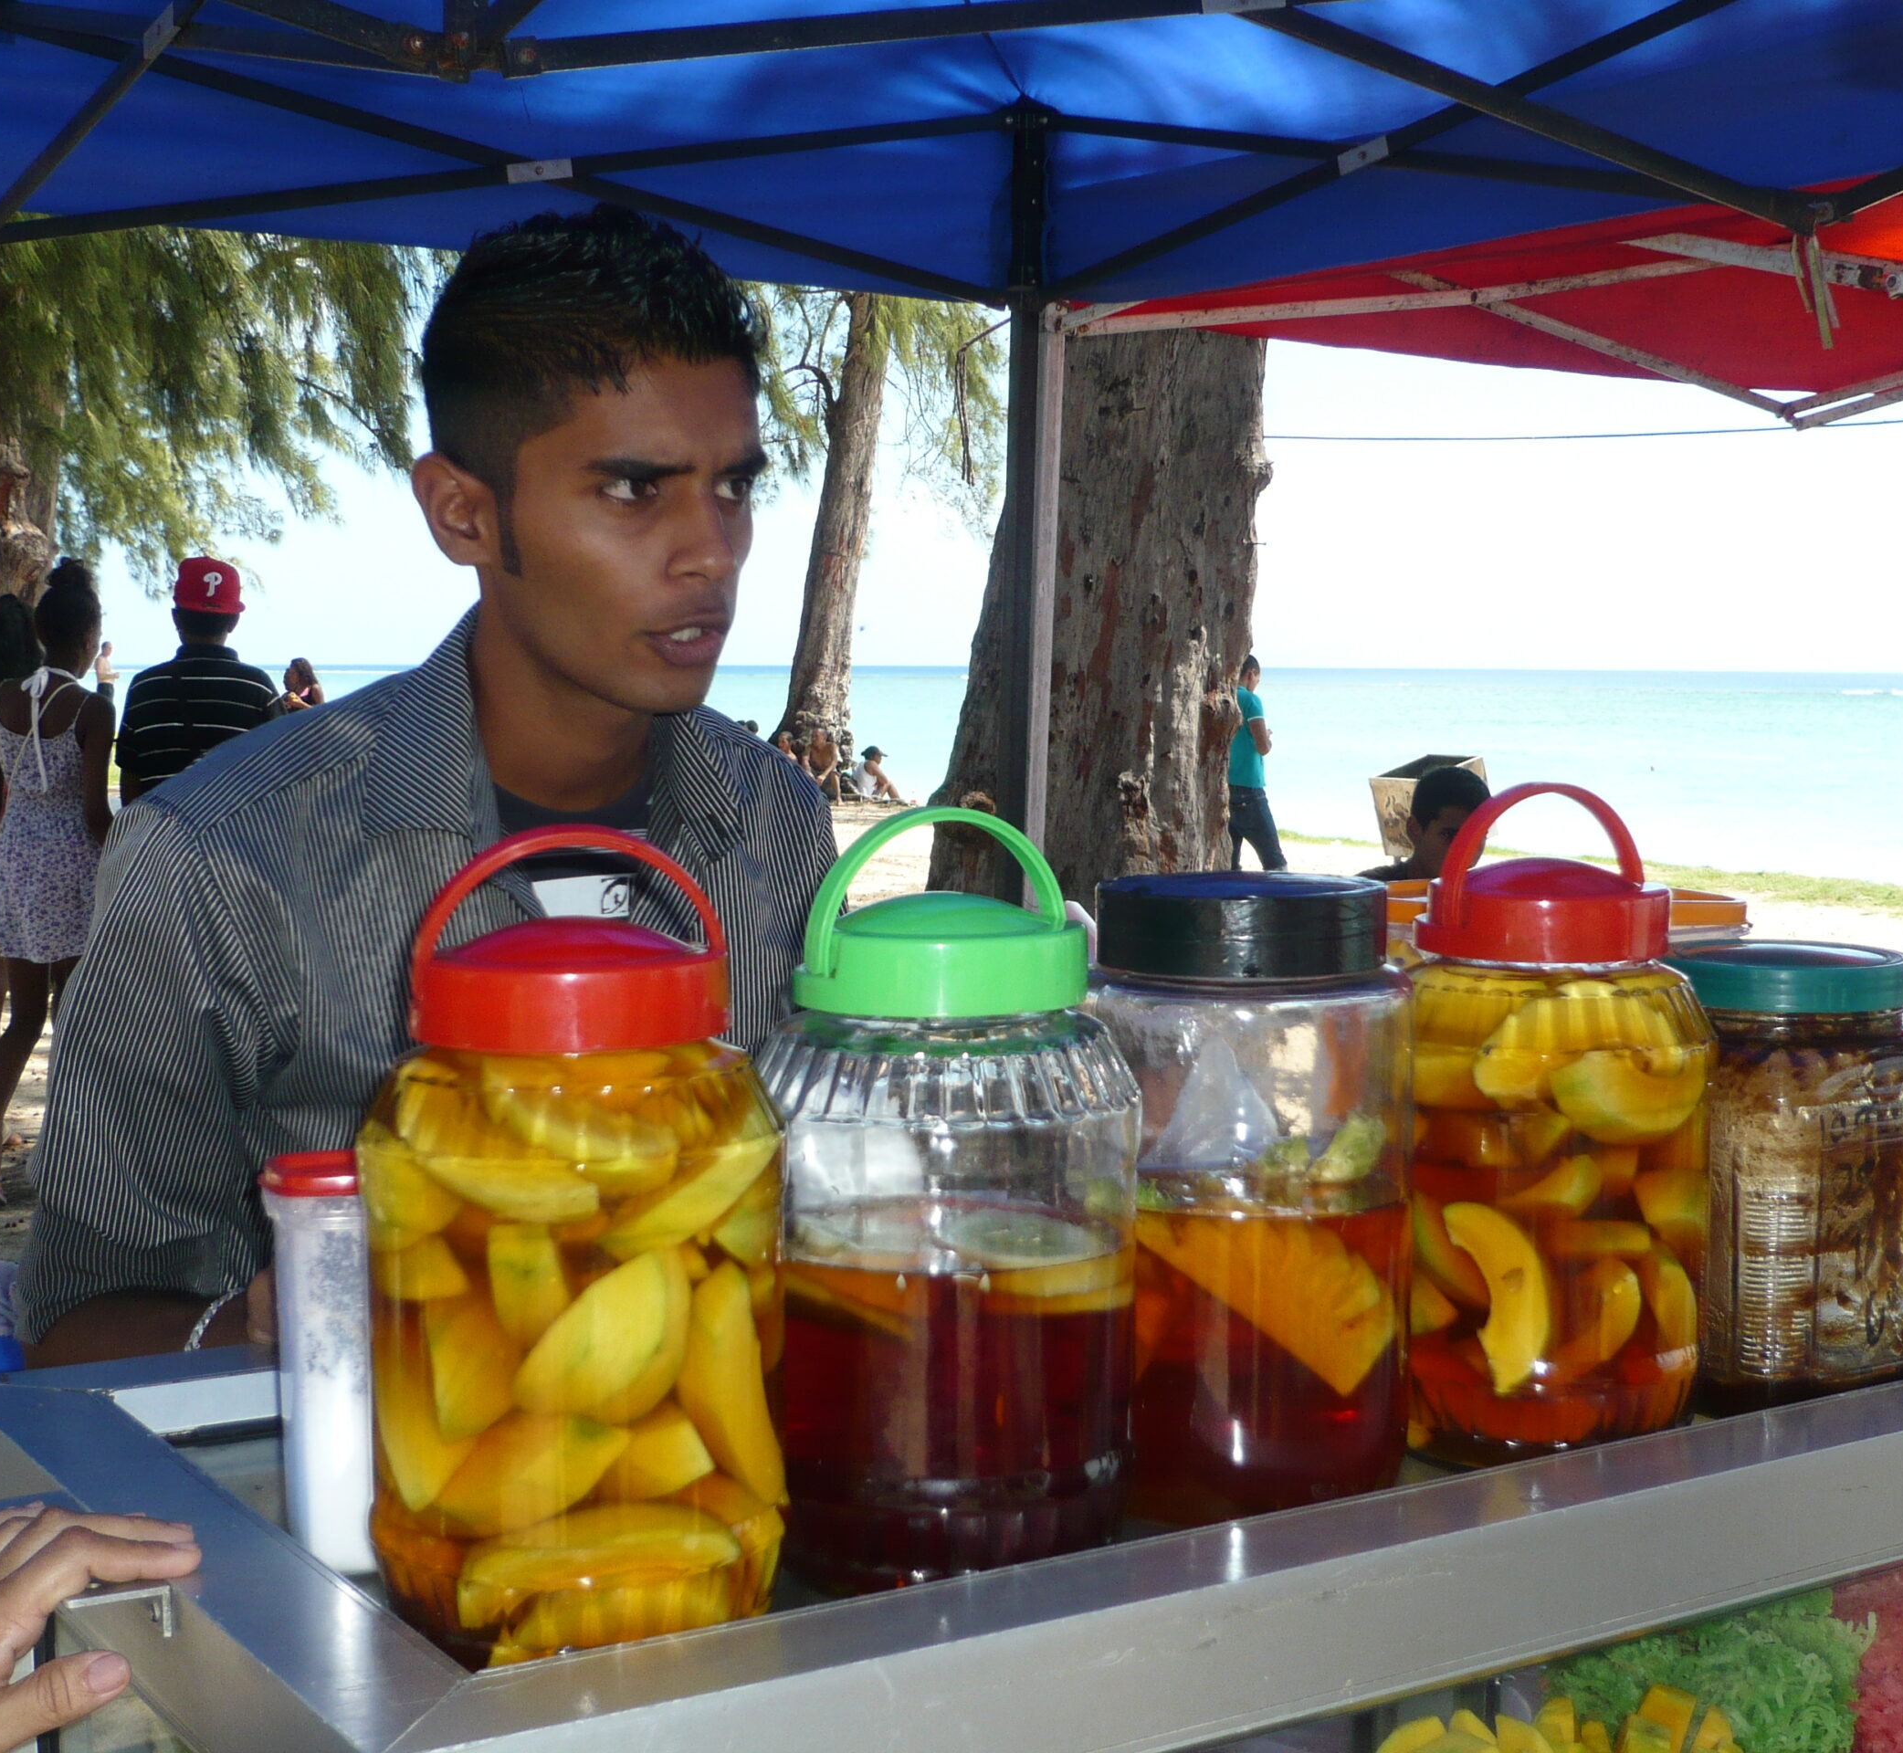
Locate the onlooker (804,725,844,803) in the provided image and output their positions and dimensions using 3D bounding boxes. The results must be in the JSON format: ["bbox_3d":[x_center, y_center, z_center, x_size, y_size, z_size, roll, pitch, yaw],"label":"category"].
[{"bbox_3d":[-1.754,-1.496,39.000,0.560,1.040,0.720,2,4,18],"label":"onlooker"}]

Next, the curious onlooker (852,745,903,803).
[{"bbox_3d":[-0.981,-1.391,39.500,0.740,0.760,0.480,-1,4,-17],"label":"curious onlooker"}]

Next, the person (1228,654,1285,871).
[{"bbox_3d":[1.686,-0.405,16.300,0.420,1.690,0.460,-3,5,-40],"label":"person"}]

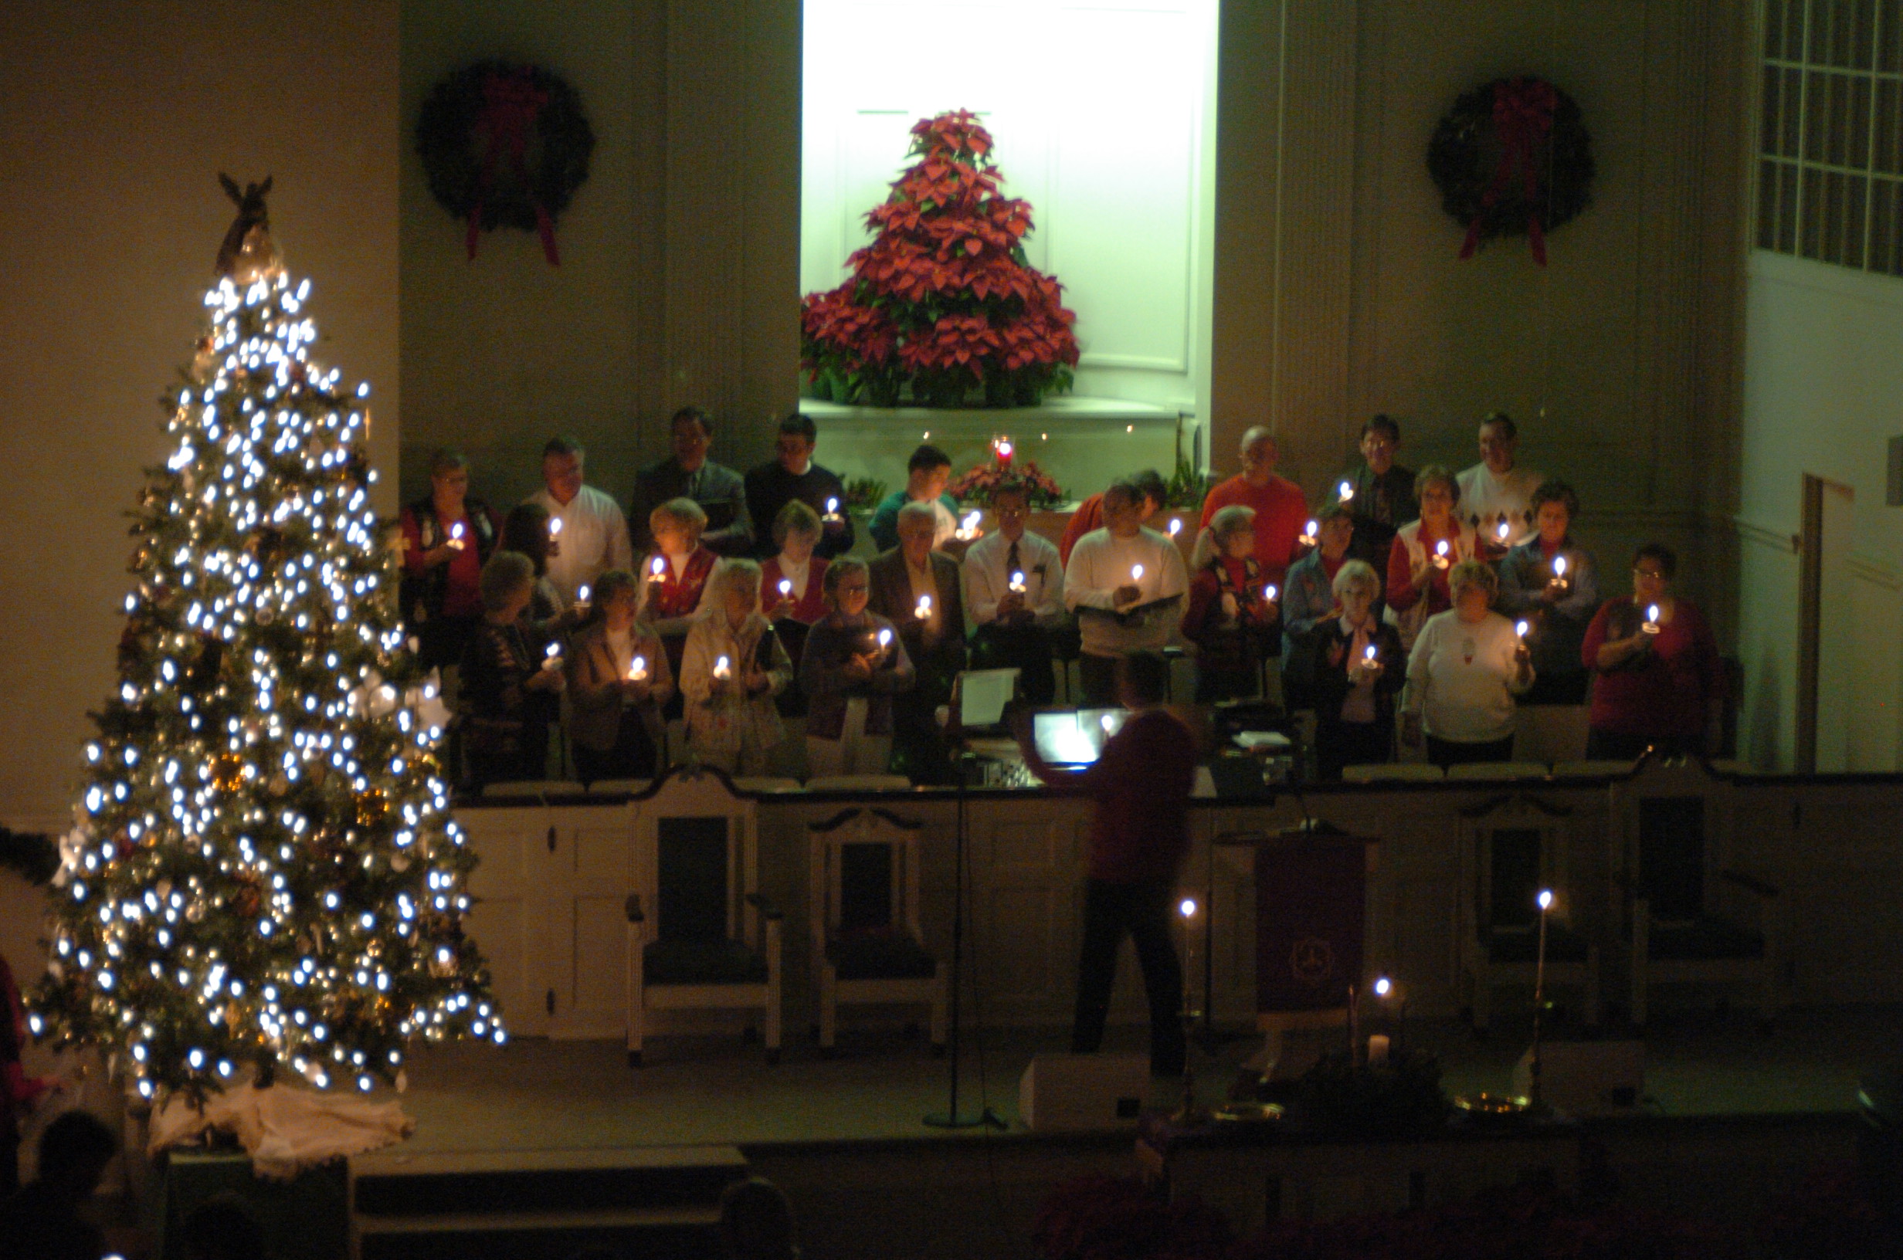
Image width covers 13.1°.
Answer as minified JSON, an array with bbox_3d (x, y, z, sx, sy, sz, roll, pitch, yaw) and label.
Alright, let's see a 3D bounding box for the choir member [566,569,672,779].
[{"bbox_3d":[-1.488,0.558,36.494,0.500,1.630,0.450,-1,7,-15],"label":"choir member"}]

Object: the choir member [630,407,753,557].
[{"bbox_3d":[-1.206,-0.132,38.302,0.550,1.770,0.420,0,7,-6],"label":"choir member"}]

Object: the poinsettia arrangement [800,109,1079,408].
[{"bbox_3d":[-0.076,-1.746,39.083,1.320,1.380,1.100,-1,7,-13],"label":"poinsettia arrangement"}]

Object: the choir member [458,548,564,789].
[{"bbox_3d":[-1.888,0.478,35.364,0.430,1.620,0.390,-5,9,-42],"label":"choir member"}]

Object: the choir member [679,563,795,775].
[{"bbox_3d":[-0.941,0.505,35.780,0.500,1.630,0.420,-1,7,-18],"label":"choir member"}]

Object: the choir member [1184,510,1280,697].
[{"bbox_3d":[1.228,0.243,36.884,0.440,1.600,0.410,-3,8,-27],"label":"choir member"}]

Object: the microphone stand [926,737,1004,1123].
[{"bbox_3d":[0.015,1.245,33.600,0.280,1.520,0.280,0,7,-13],"label":"microphone stand"}]

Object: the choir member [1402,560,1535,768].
[{"bbox_3d":[2.265,0.488,36.637,0.590,1.610,0.440,1,7,-2],"label":"choir member"}]

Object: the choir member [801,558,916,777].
[{"bbox_3d":[-0.417,0.504,35.921,0.510,1.630,0.420,-1,7,-14],"label":"choir member"}]

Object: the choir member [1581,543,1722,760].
[{"bbox_3d":[3.071,0.434,36.510,0.620,1.630,0.480,2,7,8],"label":"choir member"}]

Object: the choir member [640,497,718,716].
[{"bbox_3d":[-1.237,0.232,37.393,0.460,1.620,0.430,0,7,-5],"label":"choir member"}]

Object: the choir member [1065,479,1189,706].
[{"bbox_3d":[0.762,0.202,36.981,0.550,1.760,0.460,0,7,-10],"label":"choir member"}]

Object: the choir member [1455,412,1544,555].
[{"bbox_3d":[2.514,-0.136,38.243,0.500,1.760,0.420,1,7,3],"label":"choir member"}]

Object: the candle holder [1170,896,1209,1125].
[{"bbox_3d":[0.908,1.454,31.600,0.140,0.880,0.140,1,7,0],"label":"candle holder"}]

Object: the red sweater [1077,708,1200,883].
[{"bbox_3d":[0.789,0.698,34.900,0.520,0.720,0.360,1,7,-2],"label":"red sweater"}]

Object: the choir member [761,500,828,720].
[{"bbox_3d":[-0.723,0.237,37.493,0.460,1.620,0.430,0,7,-8],"label":"choir member"}]

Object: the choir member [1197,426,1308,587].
[{"bbox_3d":[1.402,-0.067,38.901,0.530,1.750,0.420,1,7,3],"label":"choir member"}]

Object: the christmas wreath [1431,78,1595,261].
[{"bbox_3d":[2.627,-2.174,39.007,0.770,0.880,0.180,-1,7,-13],"label":"christmas wreath"}]

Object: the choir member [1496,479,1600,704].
[{"bbox_3d":[2.664,0.150,37.215,0.470,1.650,0.430,1,7,0],"label":"choir member"}]

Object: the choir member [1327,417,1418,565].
[{"bbox_3d":[1.957,-0.135,38.999,0.480,1.730,0.420,1,7,-2],"label":"choir member"}]

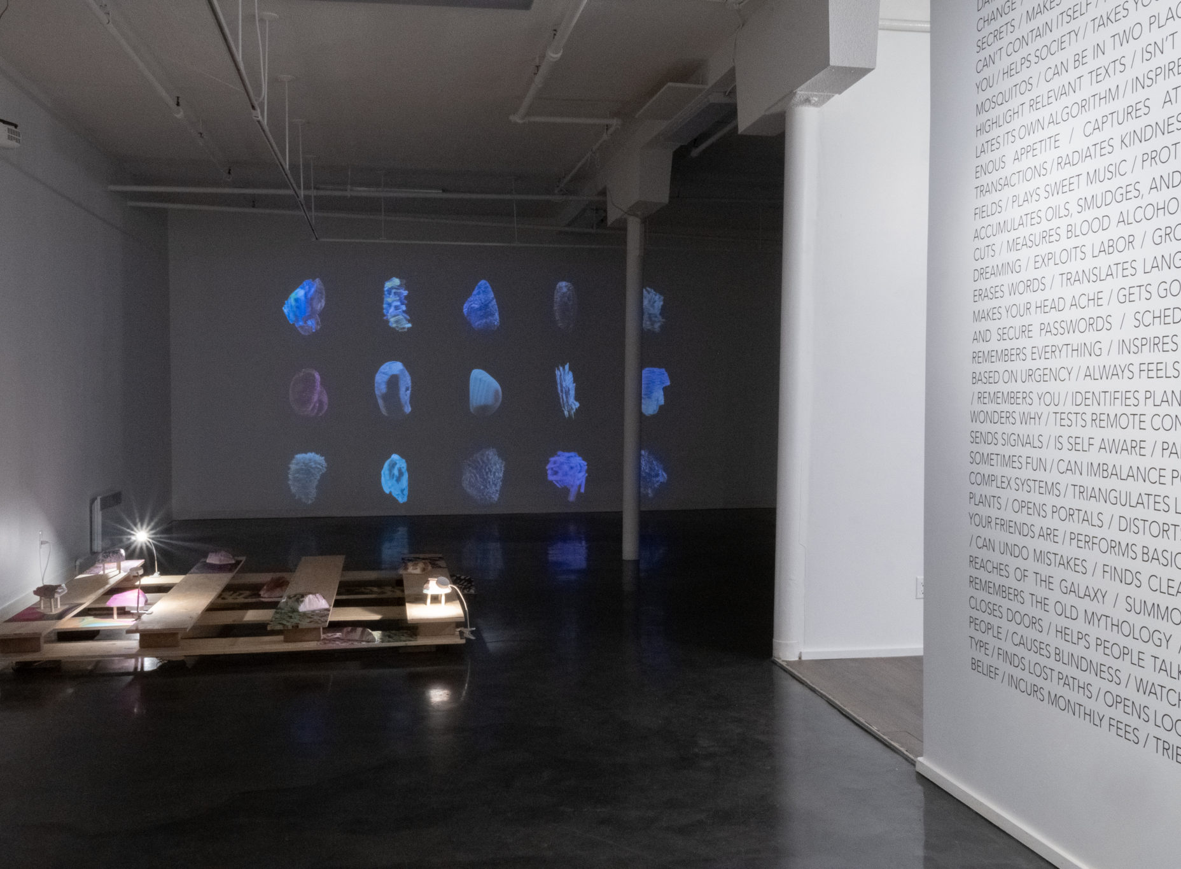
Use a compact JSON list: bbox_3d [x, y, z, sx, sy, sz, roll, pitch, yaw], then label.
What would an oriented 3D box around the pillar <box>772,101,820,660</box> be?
[{"bbox_3d":[1.069,-0.247,5.652,0.165,2.869,0.165,0,3,-11],"label":"pillar"}]

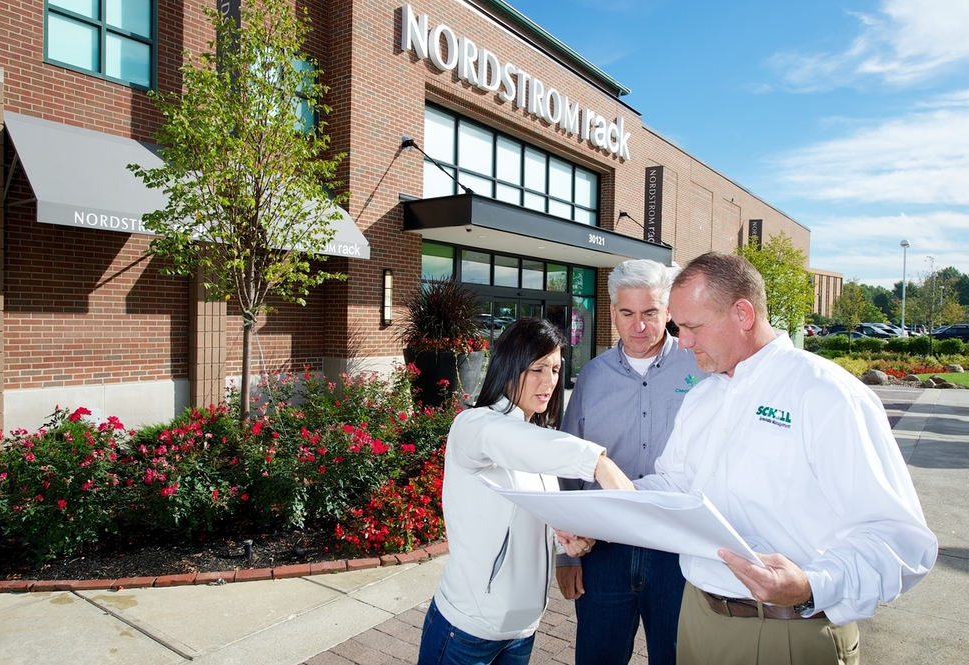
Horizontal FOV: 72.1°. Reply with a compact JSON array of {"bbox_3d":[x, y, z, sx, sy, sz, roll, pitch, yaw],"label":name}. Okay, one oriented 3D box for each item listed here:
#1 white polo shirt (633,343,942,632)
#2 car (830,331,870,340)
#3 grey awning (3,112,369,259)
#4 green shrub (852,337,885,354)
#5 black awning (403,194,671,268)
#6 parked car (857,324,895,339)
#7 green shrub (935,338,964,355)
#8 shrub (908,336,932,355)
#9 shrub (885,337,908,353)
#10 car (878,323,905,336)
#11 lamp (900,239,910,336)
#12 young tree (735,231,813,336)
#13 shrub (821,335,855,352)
[{"bbox_3d":[0.570,0.255,1.340,0.400,0.540,0.580,0,2,-33],"label":"white polo shirt"},{"bbox_3d":[28.846,0.666,51.515,4.650,1.440,1.800,2,2,40],"label":"car"},{"bbox_3d":[-3.295,-1.657,8.275,0.860,1.180,4.330,2,2,36],"label":"grey awning"},{"bbox_3d":[21.691,0.761,37.500,1.800,1.070,1.700,1,1,6],"label":"green shrub"},{"bbox_3d":[1.716,-1.928,13.969,1.480,0.480,8.550,2,2,36],"label":"black awning"},{"bbox_3d":[31.341,0.174,55.018,4.850,1.770,1.880,2,2,40],"label":"parked car"},{"bbox_3d":[25.904,0.834,37.000,1.670,1.000,1.600,1,1,6],"label":"green shrub"},{"bbox_3d":[22.863,0.734,35.011,1.150,1.100,1.150,2,1,36],"label":"shrub"},{"bbox_3d":[21.990,0.775,35.511,1.150,1.050,1.150,2,1,36],"label":"shrub"},{"bbox_3d":[35.951,0.038,60.017,4.750,1.700,1.850,2,2,40],"label":"car"},{"bbox_3d":[32.823,-3.063,52.084,0.680,8.300,0.680,2,2,40],"label":"lamp"},{"bbox_3d":[10.879,-1.263,25.052,2.700,5.100,2.700,2,1,36],"label":"young tree"},{"bbox_3d":[20.182,0.685,38.000,1.770,1.140,1.600,1,1,6],"label":"shrub"}]

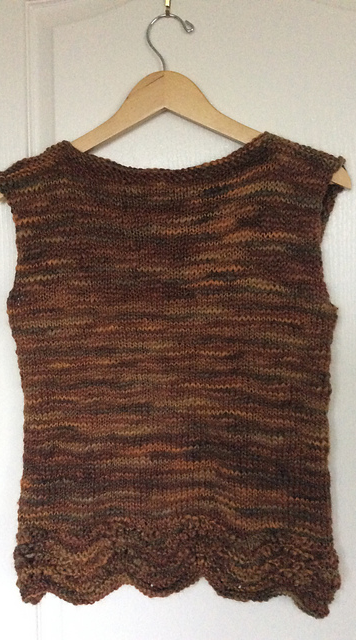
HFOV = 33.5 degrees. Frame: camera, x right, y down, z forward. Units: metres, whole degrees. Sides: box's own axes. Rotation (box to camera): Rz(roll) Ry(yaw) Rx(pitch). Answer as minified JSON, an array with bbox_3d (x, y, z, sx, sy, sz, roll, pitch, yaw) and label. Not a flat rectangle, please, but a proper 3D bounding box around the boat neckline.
[{"bbox_3d":[-0.014,-0.202,0.722,0.258,0.055,0.040,1,5,3],"label":"boat neckline"}]

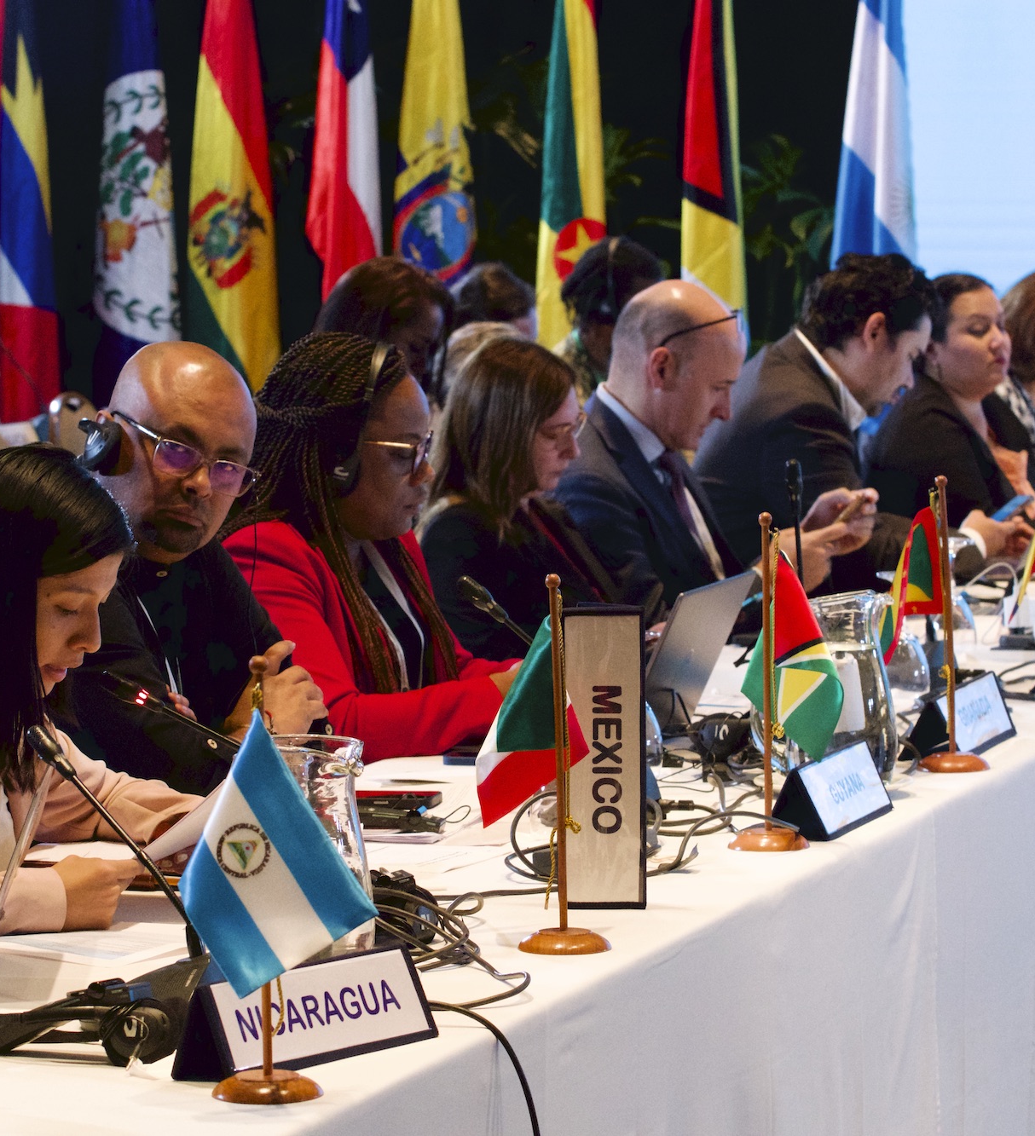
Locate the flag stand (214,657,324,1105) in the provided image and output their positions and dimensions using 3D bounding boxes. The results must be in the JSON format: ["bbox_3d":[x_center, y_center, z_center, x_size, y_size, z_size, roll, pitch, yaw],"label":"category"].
[{"bbox_3d":[-0.202,0.244,4.528,0.087,0.355,0.087,0,4,0],"label":"flag stand"}]

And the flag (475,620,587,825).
[{"bbox_3d":[0.014,0.145,5.386,0.107,0.200,0.070,0,4,0],"label":"flag"}]

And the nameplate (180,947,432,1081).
[{"bbox_3d":[-0.180,0.384,4.925,0.073,0.081,0.298,3,5,33],"label":"nameplate"}]

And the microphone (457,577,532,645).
[{"bbox_3d":[0.016,0.121,6.550,0.170,0.230,0.040,1,4,17],"label":"microphone"}]

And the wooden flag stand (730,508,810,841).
[{"bbox_3d":[0.271,0.124,6.139,0.087,0.355,0.087,0,4,0],"label":"wooden flag stand"}]

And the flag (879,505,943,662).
[{"bbox_3d":[0.498,0.020,7.190,0.085,0.200,0.065,-1,4,0],"label":"flag"}]

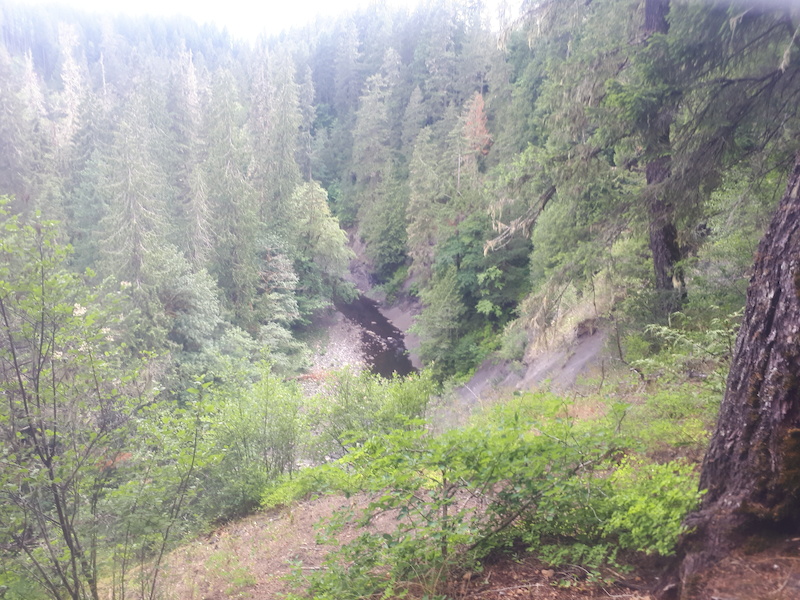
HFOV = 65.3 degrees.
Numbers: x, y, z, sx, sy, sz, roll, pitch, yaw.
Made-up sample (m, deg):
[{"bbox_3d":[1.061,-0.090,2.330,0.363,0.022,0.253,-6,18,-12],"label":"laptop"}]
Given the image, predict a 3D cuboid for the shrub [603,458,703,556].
[{"bbox_3d":[1.335,1.100,3.300,0.540,0.460,0.500,0,12,0],"label":"shrub"}]

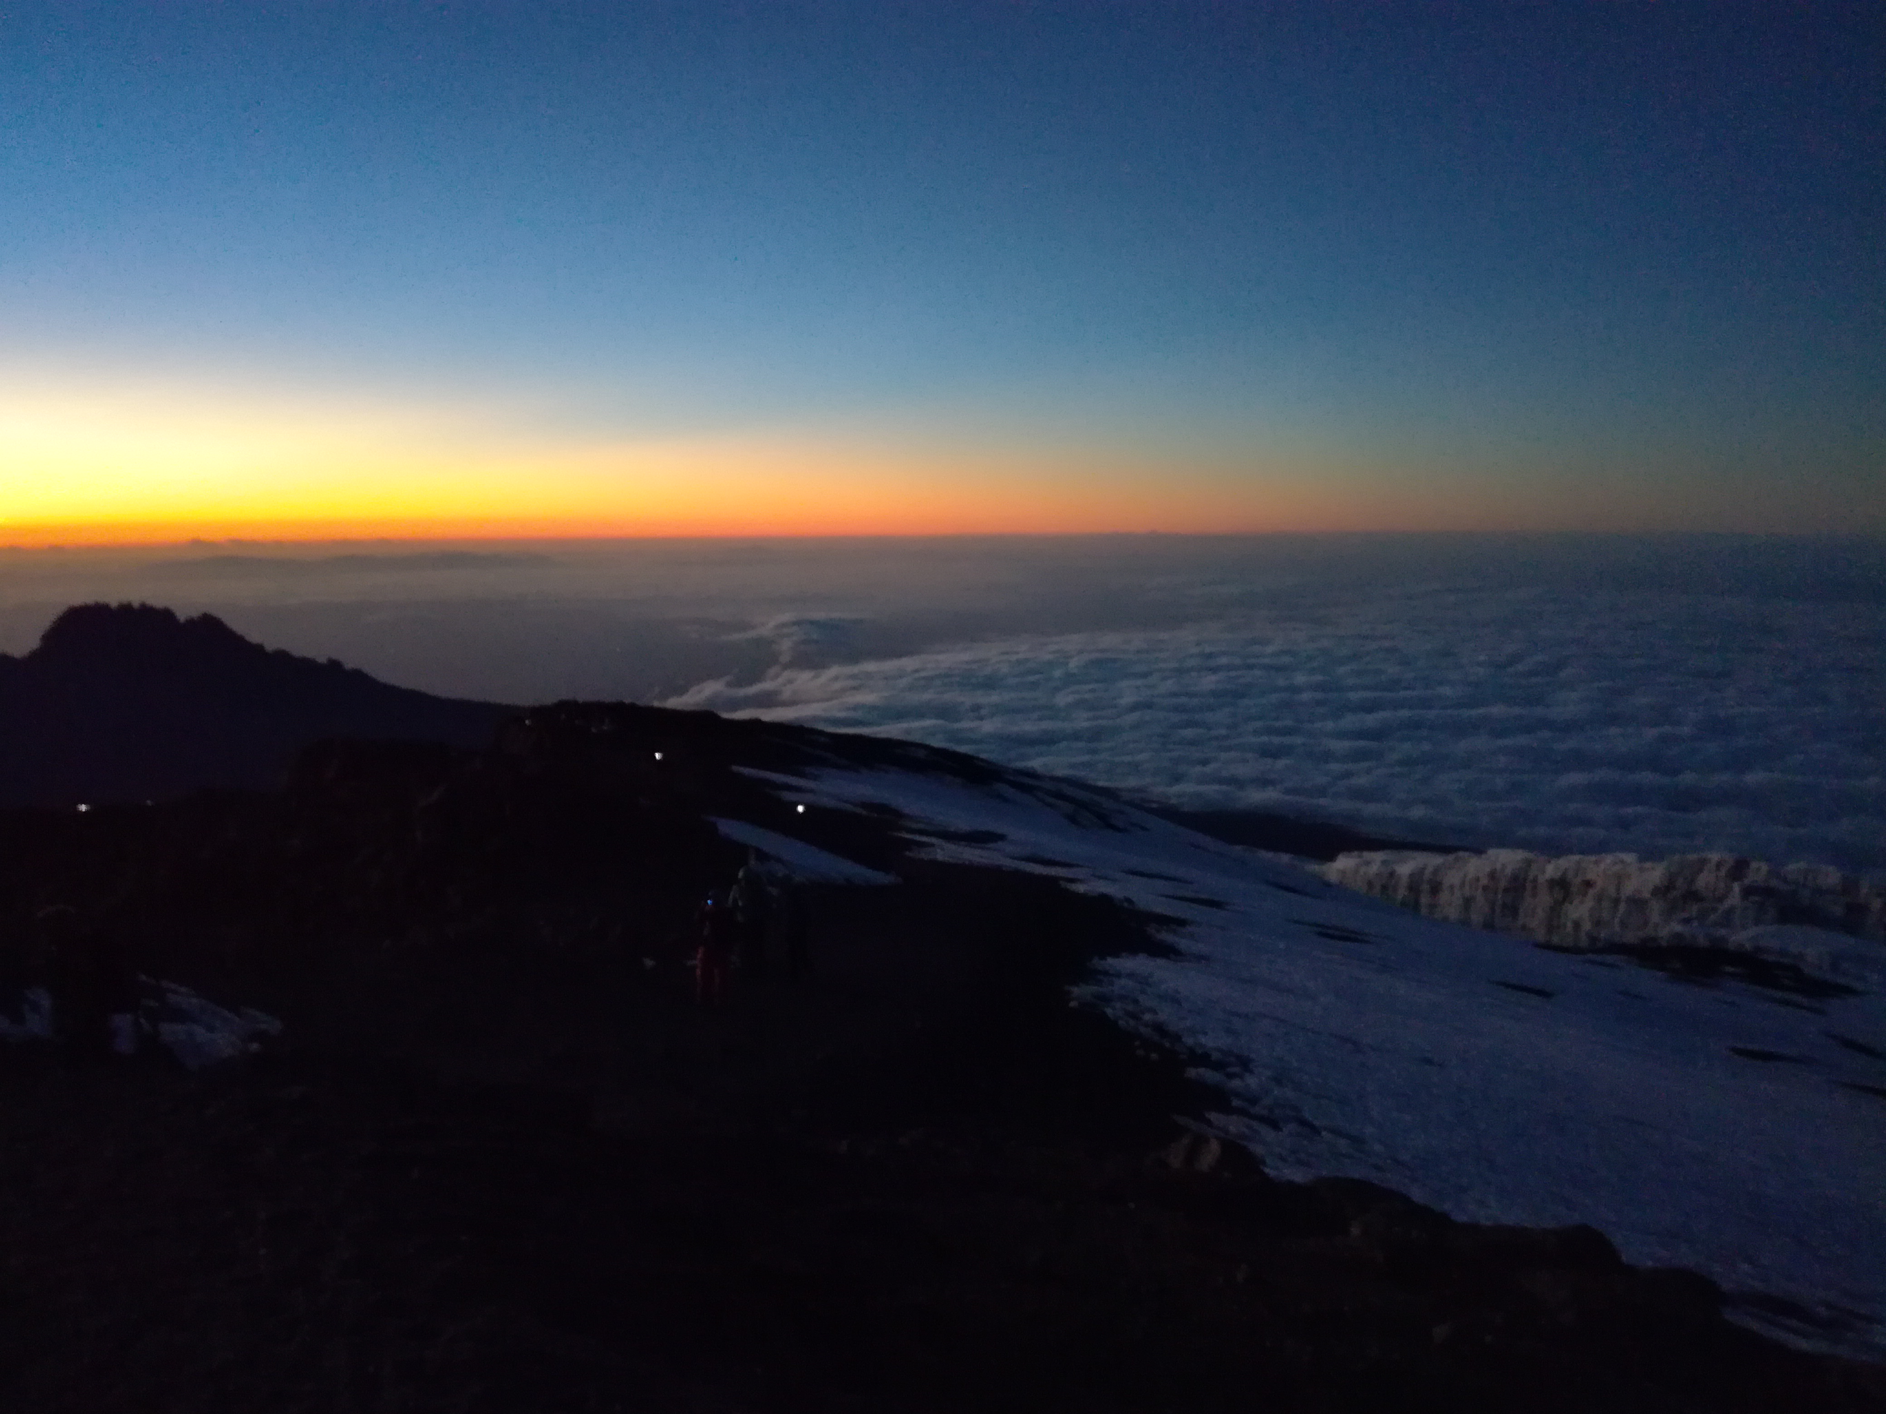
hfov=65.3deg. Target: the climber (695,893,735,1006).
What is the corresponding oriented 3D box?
[{"bbox_3d":[-3.395,3.581,21.704,0.600,1.760,0.450,0,9,3],"label":"climber"}]

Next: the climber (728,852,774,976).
[{"bbox_3d":[-2.921,3.264,22.514,0.620,1.820,0.480,1,9,7],"label":"climber"}]

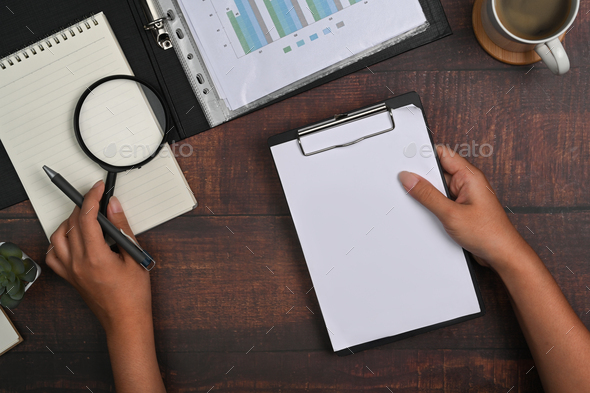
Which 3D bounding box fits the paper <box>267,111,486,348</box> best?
[{"bbox_3d":[0.078,0.032,1.022,0.148,0.004,0.210,-16,97,7],"label":"paper"}]

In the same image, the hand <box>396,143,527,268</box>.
[{"bbox_3d":[0.164,0.011,1.010,0.075,0.065,0.147,-41,89,4],"label":"hand"}]

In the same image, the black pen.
[{"bbox_3d":[-0.185,0.020,1.004,0.145,0.012,0.013,42,94,7],"label":"black pen"}]

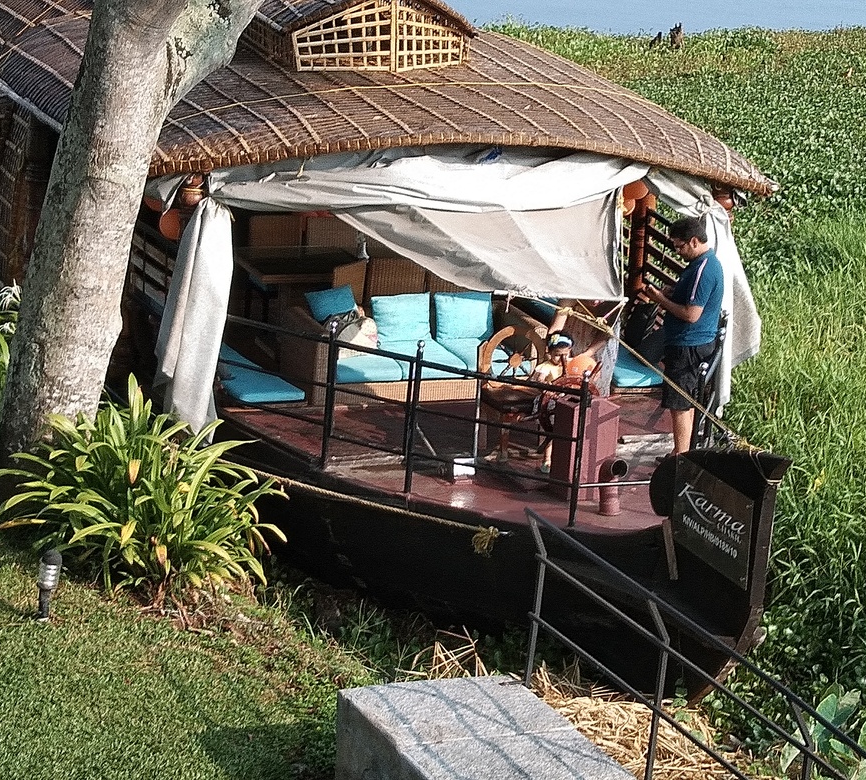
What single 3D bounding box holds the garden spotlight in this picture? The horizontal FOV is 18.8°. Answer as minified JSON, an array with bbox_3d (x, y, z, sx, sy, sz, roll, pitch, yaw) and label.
[{"bbox_3d":[-2.170,1.098,14.750,0.118,0.410,0.118,9,17,0],"label":"garden spotlight"}]

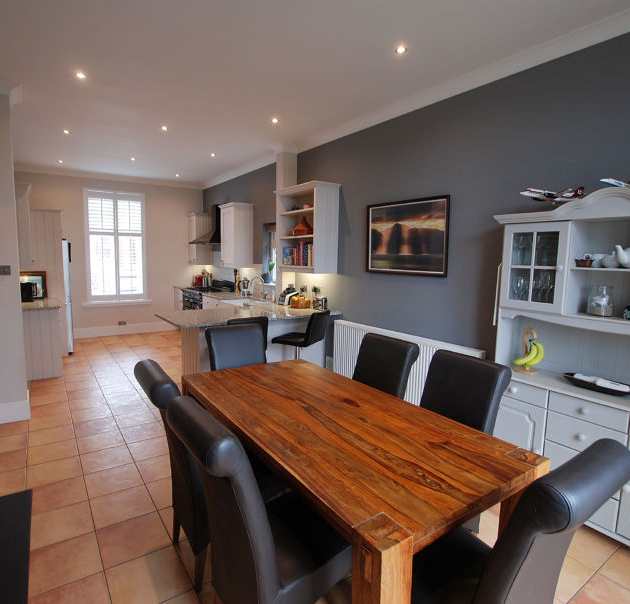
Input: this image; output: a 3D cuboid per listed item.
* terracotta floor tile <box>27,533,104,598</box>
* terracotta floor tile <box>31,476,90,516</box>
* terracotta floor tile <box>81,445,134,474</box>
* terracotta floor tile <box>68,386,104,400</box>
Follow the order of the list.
[{"bbox_3d":[-1.264,1.326,1.900,0.303,0.010,0.326,-2,8,-36],"label":"terracotta floor tile"},{"bbox_3d":[-1.677,1.268,2.437,0.331,0.012,0.331,-4,8,-36],"label":"terracotta floor tile"},{"bbox_3d":[-1.648,1.251,2.982,0.335,0.010,0.335,-2,7,-36],"label":"terracotta floor tile"},{"bbox_3d":[-2.566,1.028,4.200,0.326,0.010,0.326,-2,8,-36],"label":"terracotta floor tile"}]

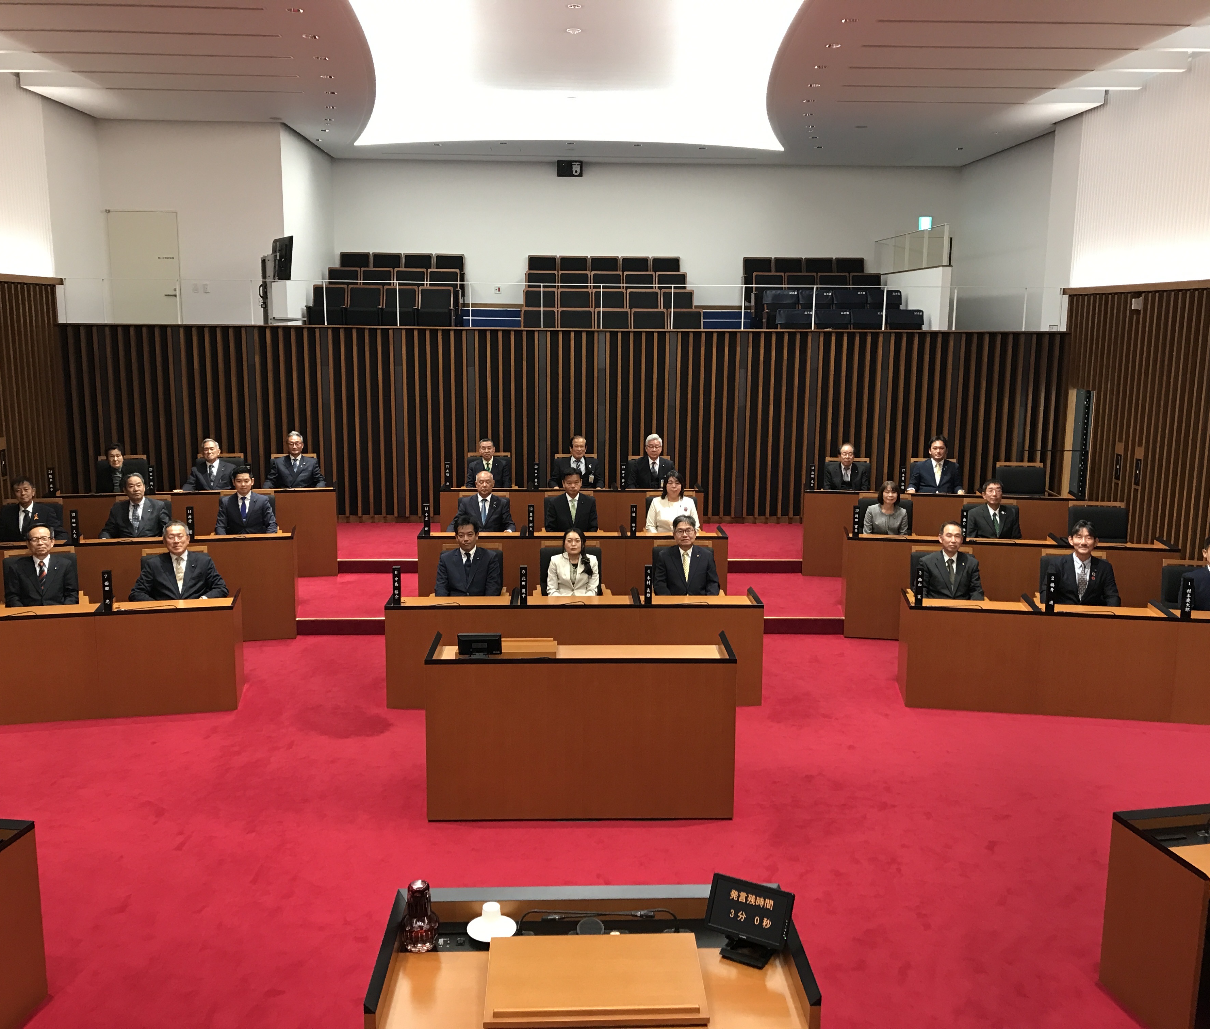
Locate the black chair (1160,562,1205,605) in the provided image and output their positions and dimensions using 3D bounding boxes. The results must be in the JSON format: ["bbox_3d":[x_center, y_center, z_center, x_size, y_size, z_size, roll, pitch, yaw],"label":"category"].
[{"bbox_3d":[4.720,0.928,8.784,0.592,1.002,0.592,3,10,14],"label":"black chair"}]

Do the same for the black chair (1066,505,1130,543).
[{"bbox_3d":[4.546,0.435,10.144,0.580,1.000,0.600,2,9,10],"label":"black chair"}]

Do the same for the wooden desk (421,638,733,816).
[{"bbox_3d":[-0.136,1.200,6.388,1.693,0.930,0.587,0,9,-2],"label":"wooden desk"}]

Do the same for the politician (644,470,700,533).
[{"bbox_3d":[0.639,0.255,10.329,0.500,1.260,0.750,0,9,0],"label":"politician"}]

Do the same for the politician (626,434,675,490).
[{"bbox_3d":[0.516,-0.198,12.072,0.520,1.290,0.750,0,9,-1],"label":"politician"}]

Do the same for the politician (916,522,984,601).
[{"bbox_3d":[2.704,0.735,8.669,0.514,1.266,0.760,2,9,9],"label":"politician"}]

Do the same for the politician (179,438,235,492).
[{"bbox_3d":[-4.280,-0.153,11.931,0.584,1.276,0.760,-2,9,-12],"label":"politician"}]

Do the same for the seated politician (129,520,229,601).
[{"bbox_3d":[-3.297,0.730,8.611,0.725,1.304,0.796,-2,10,-16],"label":"seated politician"}]

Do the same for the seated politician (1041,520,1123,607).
[{"bbox_3d":[3.660,0.738,8.500,0.581,1.325,0.760,2,9,10],"label":"seated politician"}]

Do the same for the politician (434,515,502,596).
[{"bbox_3d":[-1.085,0.689,8.755,0.538,1.291,0.760,0,9,-2],"label":"politician"}]

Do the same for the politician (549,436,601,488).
[{"bbox_3d":[-0.327,-0.220,12.564,0.586,1.290,0.796,0,10,-2],"label":"politician"}]

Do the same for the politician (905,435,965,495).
[{"bbox_3d":[3.615,-0.174,12.133,0.620,1.333,0.760,2,9,9],"label":"politician"}]

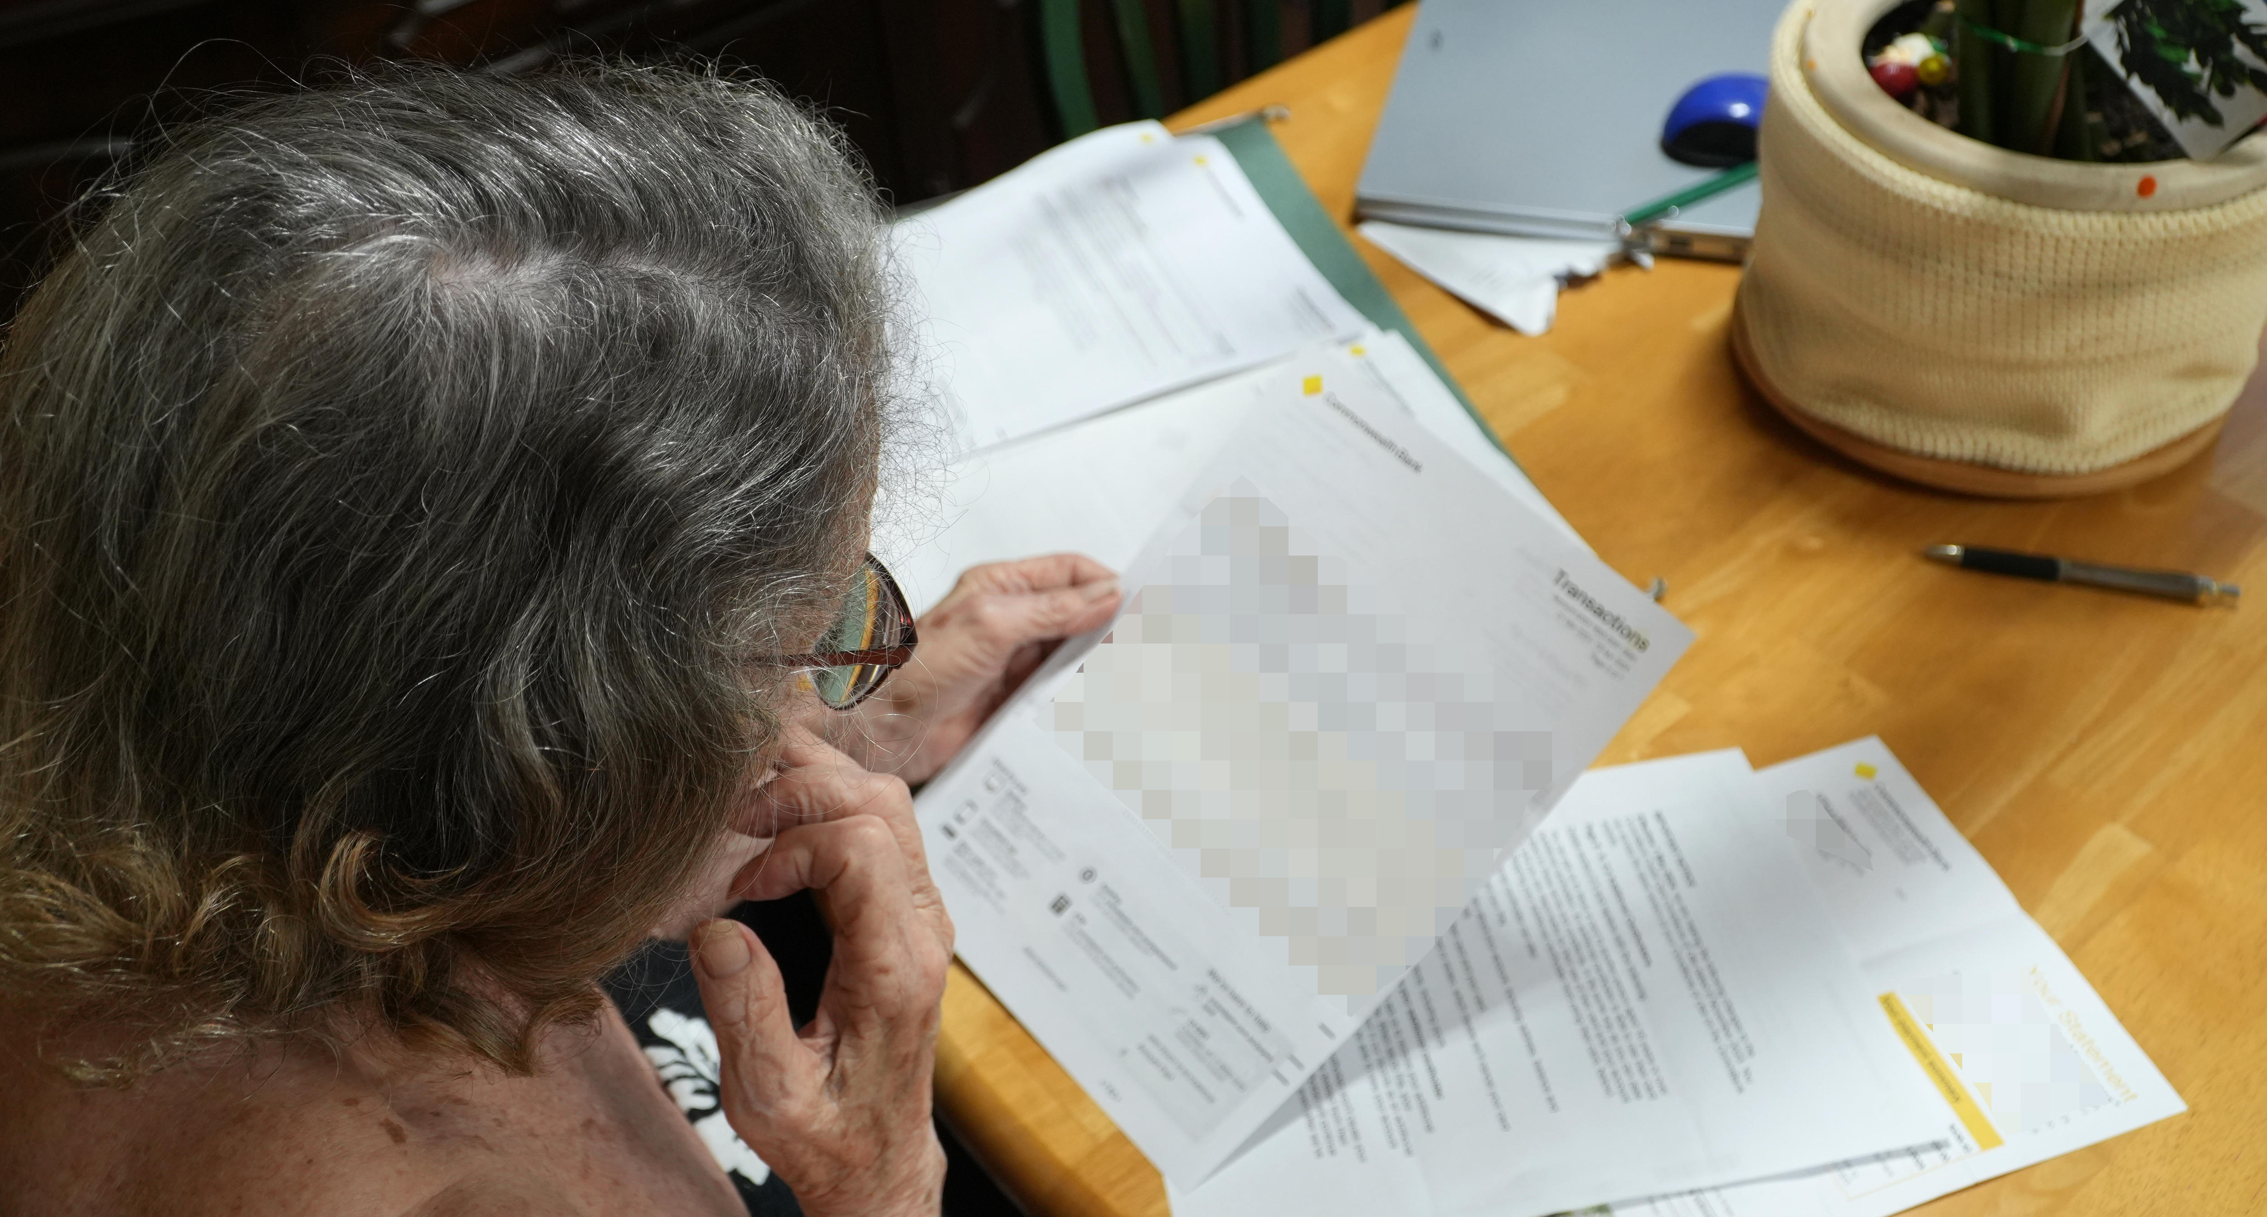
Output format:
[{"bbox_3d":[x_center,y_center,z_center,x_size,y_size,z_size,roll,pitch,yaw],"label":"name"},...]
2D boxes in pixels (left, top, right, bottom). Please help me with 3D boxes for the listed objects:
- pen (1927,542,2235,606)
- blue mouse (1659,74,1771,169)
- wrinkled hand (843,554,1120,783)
[{"bbox_3d":[0.466,-0.018,0.961,0.145,0.012,0.012,9,46,11],"label":"pen"},{"bbox_3d":[0.376,-0.305,1.197,0.100,0.038,0.060,-14,46,-11],"label":"blue mouse"},{"bbox_3d":[-0.062,0.026,0.840,0.142,0.070,0.080,-28,50,-23],"label":"wrinkled hand"}]

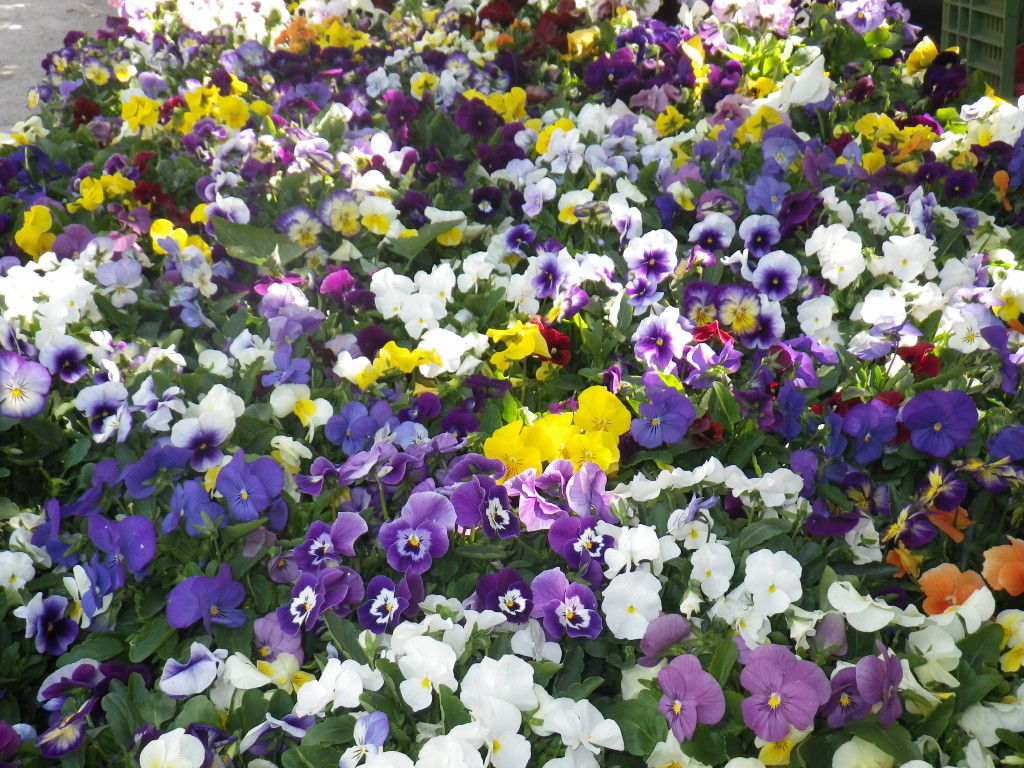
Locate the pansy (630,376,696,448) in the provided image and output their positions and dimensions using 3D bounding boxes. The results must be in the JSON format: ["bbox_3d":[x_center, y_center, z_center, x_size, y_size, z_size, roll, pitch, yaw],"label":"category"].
[{"bbox_3d":[0.150,0.030,0.995,0.065,0.065,0.022,13,10,20],"label":"pansy"}]

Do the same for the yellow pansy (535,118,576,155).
[{"bbox_3d":[0.058,-0.321,1.310,0.054,0.024,0.052,3,73,14],"label":"yellow pansy"}]

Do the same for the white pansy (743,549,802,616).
[{"bbox_3d":[0.196,0.149,0.757,0.044,0.022,0.050,3,80,17],"label":"white pansy"}]

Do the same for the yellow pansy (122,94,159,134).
[{"bbox_3d":[-0.563,-0.407,1.520,0.055,0.030,0.056,-8,69,0],"label":"yellow pansy"}]

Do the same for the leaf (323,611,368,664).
[{"bbox_3d":[-0.110,0.167,0.662,0.021,0.010,0.046,-31,66,-27],"label":"leaf"}]

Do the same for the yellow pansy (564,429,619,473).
[{"bbox_3d":[0.071,0.061,0.895,0.047,0.046,0.022,-1,-8,4],"label":"yellow pansy"}]

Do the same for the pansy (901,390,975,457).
[{"bbox_3d":[0.343,0.033,0.809,0.064,0.054,0.022,5,-5,15],"label":"pansy"}]

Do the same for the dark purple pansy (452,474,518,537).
[{"bbox_3d":[-0.022,0.111,0.906,0.065,0.059,0.025,-28,18,-29],"label":"dark purple pansy"}]

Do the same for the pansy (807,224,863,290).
[{"bbox_3d":[0.352,-0.140,1.093,0.061,0.070,0.035,-4,6,18],"label":"pansy"}]

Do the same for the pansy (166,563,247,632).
[{"bbox_3d":[-0.203,0.142,0.669,0.050,0.046,0.026,-19,0,-19],"label":"pansy"}]

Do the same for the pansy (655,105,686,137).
[{"bbox_3d":[0.226,-0.375,1.432,0.044,0.044,0.022,-1,21,3],"label":"pansy"}]

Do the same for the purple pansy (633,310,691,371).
[{"bbox_3d":[0.143,-0.043,0.970,0.053,0.058,0.022,-4,-7,5],"label":"purple pansy"}]

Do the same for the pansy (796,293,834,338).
[{"bbox_3d":[0.310,-0.069,1.029,0.038,0.044,0.020,1,4,17],"label":"pansy"}]

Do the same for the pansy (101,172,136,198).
[{"bbox_3d":[-0.469,-0.236,1.198,0.039,0.032,0.026,-2,21,-2],"label":"pansy"}]

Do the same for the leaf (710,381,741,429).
[{"bbox_3d":[0.200,0.019,0.945,0.027,0.014,0.047,-11,74,20],"label":"leaf"}]

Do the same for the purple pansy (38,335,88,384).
[{"bbox_3d":[-0.497,-0.027,1.114,0.054,0.055,0.022,-12,10,-30],"label":"purple pansy"}]

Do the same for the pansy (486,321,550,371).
[{"bbox_3d":[0.006,-0.035,0.916,0.032,0.040,0.050,-12,34,-44],"label":"pansy"}]

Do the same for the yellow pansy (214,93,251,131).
[{"bbox_3d":[-0.464,-0.450,1.669,0.061,0.061,0.022,-19,10,-20],"label":"yellow pansy"}]

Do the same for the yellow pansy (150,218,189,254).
[{"bbox_3d":[-0.450,-0.194,1.322,0.049,0.047,0.022,-4,3,-19],"label":"yellow pansy"}]

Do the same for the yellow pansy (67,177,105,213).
[{"bbox_3d":[-0.499,-0.222,1.178,0.042,0.040,0.028,29,27,34],"label":"yellow pansy"}]

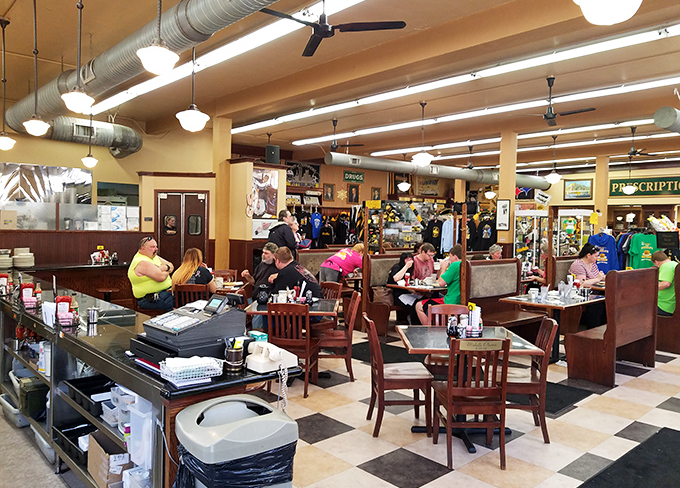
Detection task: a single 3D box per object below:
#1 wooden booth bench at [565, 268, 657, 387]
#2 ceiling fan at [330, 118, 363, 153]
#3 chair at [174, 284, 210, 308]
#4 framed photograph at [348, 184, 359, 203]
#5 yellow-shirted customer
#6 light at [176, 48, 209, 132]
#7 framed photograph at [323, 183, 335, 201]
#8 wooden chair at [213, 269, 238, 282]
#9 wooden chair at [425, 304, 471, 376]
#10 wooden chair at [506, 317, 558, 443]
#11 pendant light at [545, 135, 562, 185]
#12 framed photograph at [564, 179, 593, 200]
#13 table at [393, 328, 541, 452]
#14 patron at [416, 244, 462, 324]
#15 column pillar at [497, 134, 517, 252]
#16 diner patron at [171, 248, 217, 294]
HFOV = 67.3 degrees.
[{"bbox_3d":[3.025,0.846,5.654,1.210,1.160,0.510,-1,3,-42],"label":"wooden booth bench"},{"bbox_3d":[-0.092,-2.220,10.400,1.250,0.600,1.200,1,2,0],"label":"ceiling fan"},{"bbox_3d":[-1.674,0.888,5.984,0.430,0.870,0.480,1,2,0],"label":"chair"},{"bbox_3d":[0.494,-1.781,18.185,0.540,0.670,0.050,-1,3,-42],"label":"framed photograph"},{"bbox_3d":[-2.280,0.602,6.625,0.850,1.370,0.620,1,2,3],"label":"yellow-shirted customer"},{"bbox_3d":[-1.706,-1.845,5.943,0.400,1.080,0.400,1,2,0],"label":"light"},{"bbox_3d":[-0.349,-1.738,17.433,0.500,0.575,0.050,-1,3,-42],"label":"framed photograph"},{"bbox_3d":[-1.770,0.878,7.680,0.440,0.900,0.520,1,2,-1],"label":"wooden chair"},{"bbox_3d":[0.950,1.029,4.490,0.440,0.900,0.520,1,2,10],"label":"wooden chair"},{"bbox_3d":[1.354,1.006,3.875,0.480,0.870,0.430,1,2,6],"label":"wooden chair"},{"bbox_3d":[5.414,-2.105,12.918,0.420,1.221,0.420,1,2,0],"label":"pendant light"},{"bbox_3d":[8.210,-1.880,17.443,0.050,0.730,0.980,-1,3,-42],"label":"framed photograph"},{"bbox_3d":[0.940,1.084,3.934,0.925,0.725,0.925,1,2,3],"label":"table"},{"bbox_3d":[1.374,0.687,6.861,0.480,1.340,0.700,-1,3,-42],"label":"patron"},{"bbox_3d":[3.468,-0.496,10.488,0.250,3.500,0.250,-1,3,-42],"label":"column pillar"},{"bbox_3d":[-1.800,0.713,6.450,0.540,1.320,0.780,1,2,19],"label":"diner patron"}]

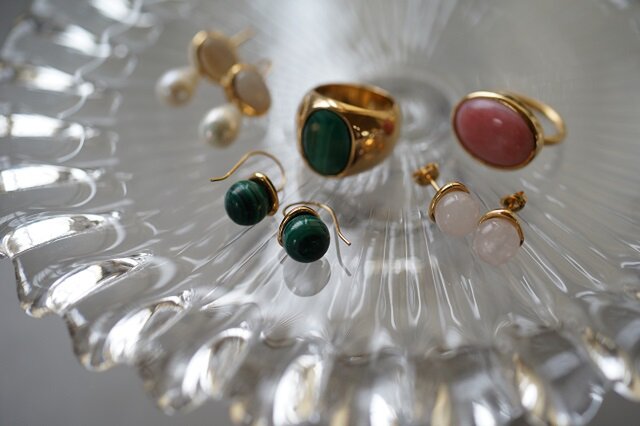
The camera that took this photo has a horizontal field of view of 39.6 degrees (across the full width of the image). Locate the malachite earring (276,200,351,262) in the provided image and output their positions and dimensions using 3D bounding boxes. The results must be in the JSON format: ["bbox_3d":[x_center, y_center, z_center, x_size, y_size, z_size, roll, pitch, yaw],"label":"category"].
[{"bbox_3d":[-0.002,0.002,0.160,0.012,0.009,0.015,-13,43,-15],"label":"malachite earring"}]

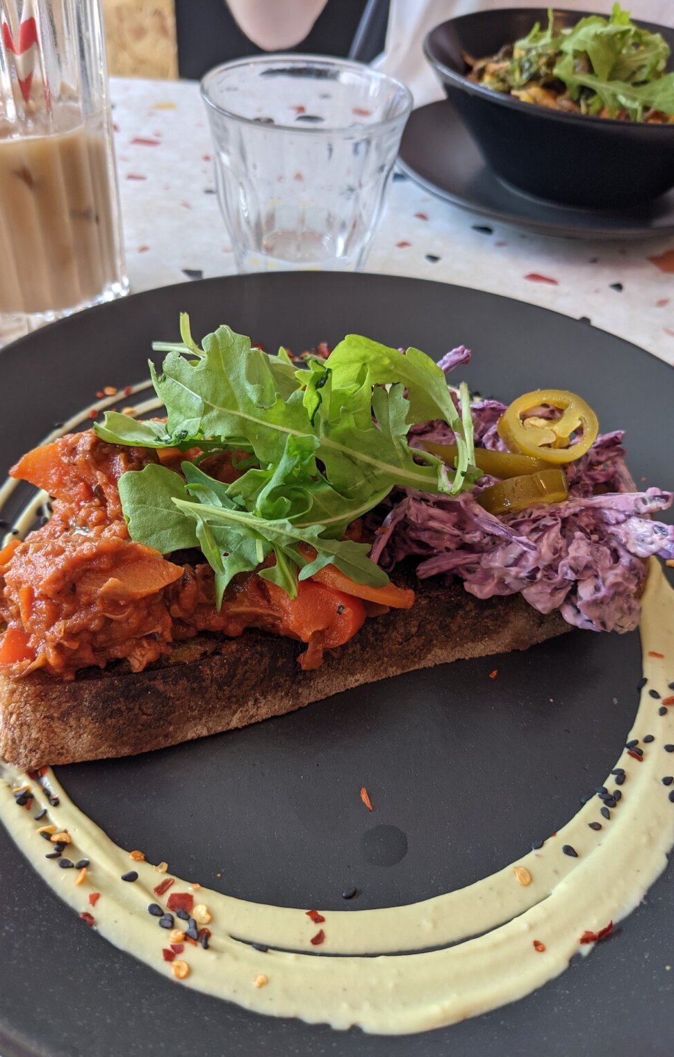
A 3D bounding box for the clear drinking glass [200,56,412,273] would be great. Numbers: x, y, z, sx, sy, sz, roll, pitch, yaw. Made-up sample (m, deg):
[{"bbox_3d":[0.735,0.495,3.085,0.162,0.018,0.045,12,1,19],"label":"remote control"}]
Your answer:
[{"bbox_3d":[-0.014,-0.137,0.341,0.081,0.081,0.081,6,46,0],"label":"clear drinking glass"}]

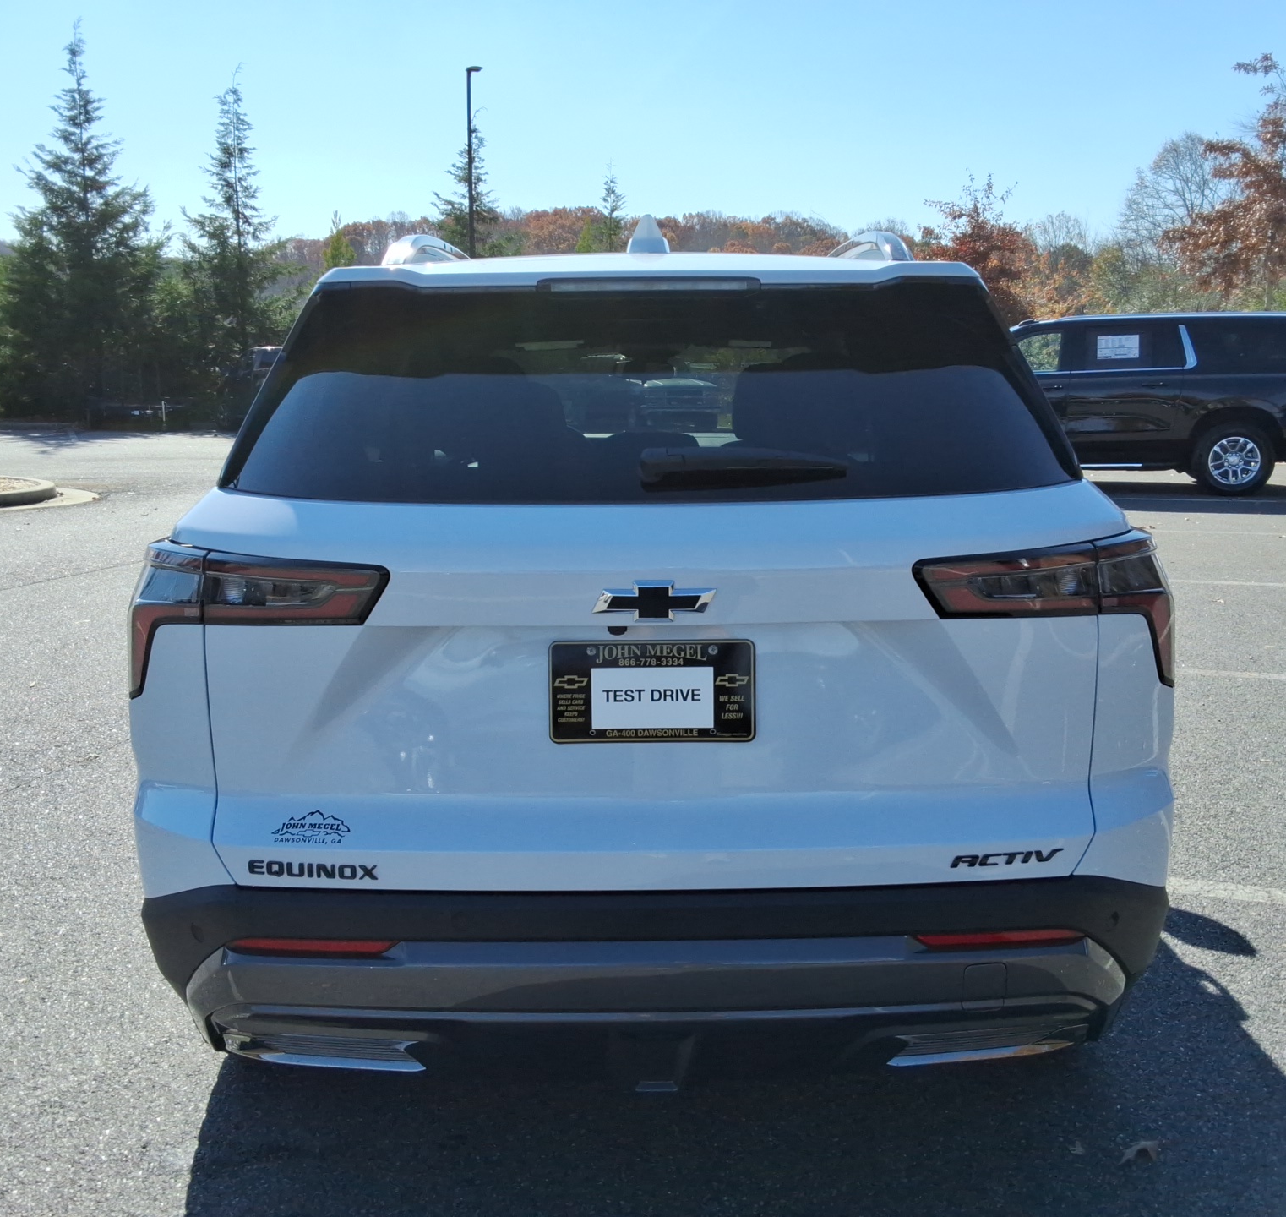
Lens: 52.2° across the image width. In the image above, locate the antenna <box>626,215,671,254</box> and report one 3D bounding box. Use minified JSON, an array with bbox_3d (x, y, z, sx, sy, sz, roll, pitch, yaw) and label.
[{"bbox_3d":[0.011,-0.700,2.463,0.083,0.078,0.170,0,11,0],"label":"antenna"}]

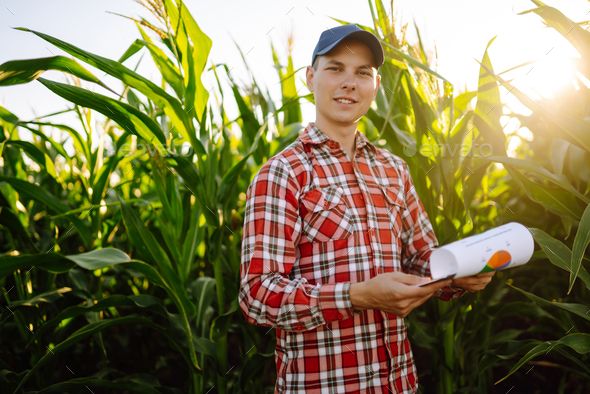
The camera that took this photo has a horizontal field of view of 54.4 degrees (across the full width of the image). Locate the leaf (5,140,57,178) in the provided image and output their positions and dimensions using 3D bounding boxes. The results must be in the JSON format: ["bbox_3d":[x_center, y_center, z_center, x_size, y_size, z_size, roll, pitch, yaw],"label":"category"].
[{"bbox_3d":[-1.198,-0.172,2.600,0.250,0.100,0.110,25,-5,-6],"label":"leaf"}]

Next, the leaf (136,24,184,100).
[{"bbox_3d":[-0.422,-0.428,1.800,0.065,0.280,0.090,-33,0,0],"label":"leaf"}]

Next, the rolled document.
[{"bbox_3d":[0.398,0.119,1.230,0.230,0.090,0.100,-10,2,-25],"label":"rolled document"}]

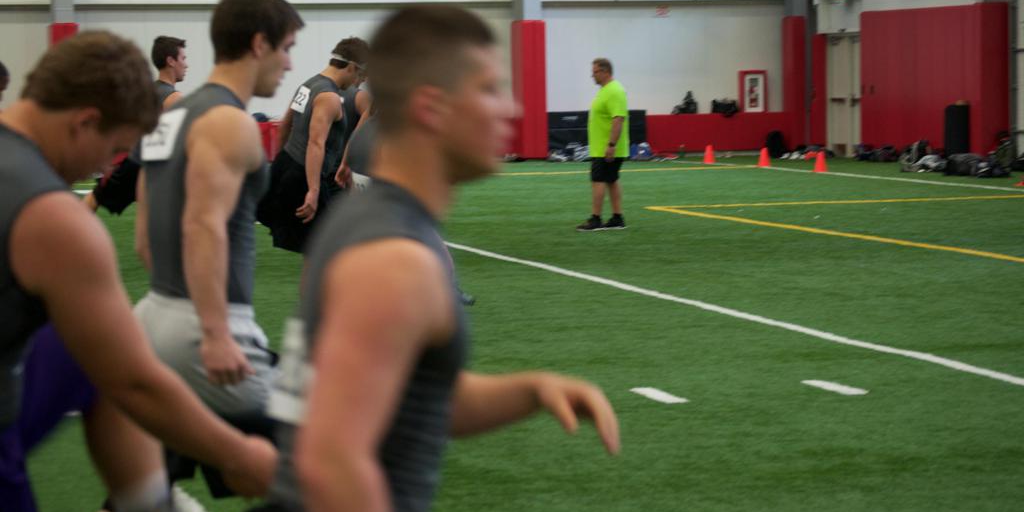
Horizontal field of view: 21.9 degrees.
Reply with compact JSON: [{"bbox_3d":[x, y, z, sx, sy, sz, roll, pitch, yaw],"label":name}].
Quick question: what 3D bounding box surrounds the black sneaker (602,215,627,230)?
[{"bbox_3d":[1.018,-0.333,26.633,0.280,0.120,0.110,-2,4,-15],"label":"black sneaker"}]

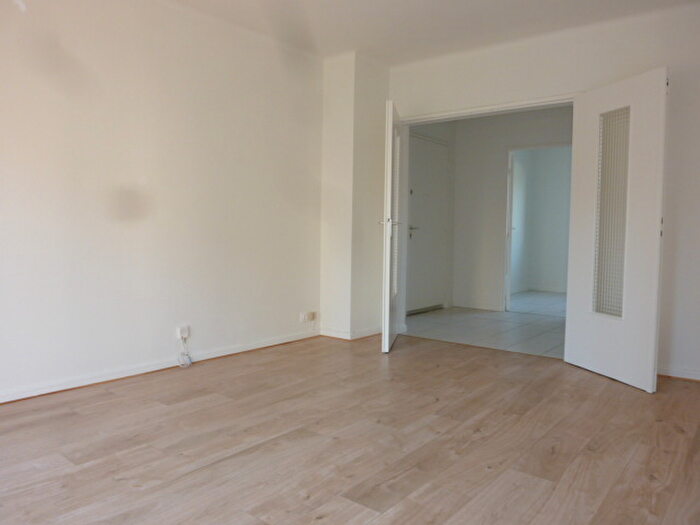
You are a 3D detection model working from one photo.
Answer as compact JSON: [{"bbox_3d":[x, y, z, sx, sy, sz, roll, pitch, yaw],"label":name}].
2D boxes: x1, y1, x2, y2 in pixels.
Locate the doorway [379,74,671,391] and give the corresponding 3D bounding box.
[{"bbox_3d":[1.137,-0.266,3.947,2.270,2.050,0.780,3,4,38],"label":"doorway"}]

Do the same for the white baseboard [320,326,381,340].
[{"bbox_3d":[0.035,0.655,4.897,0.374,0.075,0.562,3,4,38],"label":"white baseboard"}]

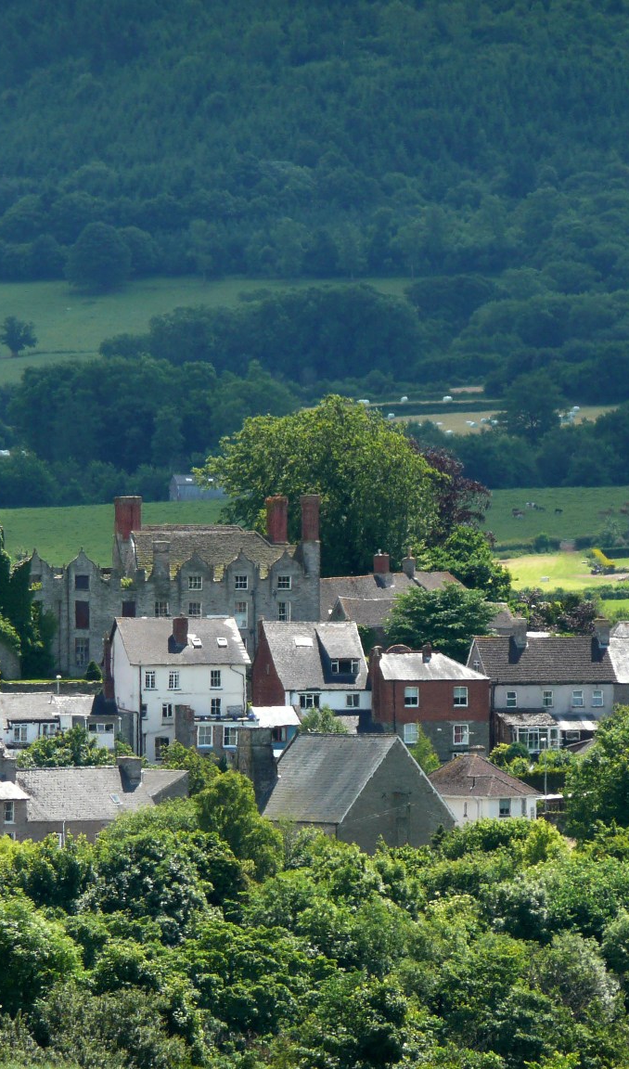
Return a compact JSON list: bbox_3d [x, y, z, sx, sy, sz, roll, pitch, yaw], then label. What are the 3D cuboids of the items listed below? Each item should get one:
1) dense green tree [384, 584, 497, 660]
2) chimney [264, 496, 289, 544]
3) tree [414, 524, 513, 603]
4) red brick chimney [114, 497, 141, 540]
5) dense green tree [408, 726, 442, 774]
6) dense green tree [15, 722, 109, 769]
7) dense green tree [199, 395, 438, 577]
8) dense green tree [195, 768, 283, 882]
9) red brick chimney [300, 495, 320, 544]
[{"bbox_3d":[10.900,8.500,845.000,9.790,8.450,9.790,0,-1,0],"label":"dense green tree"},{"bbox_3d":[-3.660,-1.380,934.000,2.330,4.780,1.700,0,0,0],"label":"chimney"},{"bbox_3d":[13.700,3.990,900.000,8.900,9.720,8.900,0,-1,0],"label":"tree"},{"bbox_3d":[-16.840,-1.530,885.000,2.110,4.070,1.600,0,-1,-13],"label":"red brick chimney"},{"bbox_3d":[9.080,18.310,820.000,3.170,4.660,3.000,0,0,0],"label":"dense green tree"},{"bbox_3d":[-20.750,17.900,810.000,7.920,4.600,6.800,0,0,0],"label":"dense green tree"},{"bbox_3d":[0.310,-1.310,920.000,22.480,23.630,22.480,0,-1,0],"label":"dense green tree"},{"bbox_3d":[-5.410,21.360,700.000,6.280,9.070,6.280,0,-1,0],"label":"dense green tree"},{"bbox_3d":[-0.480,-1.430,930.000,1.900,4.650,1.700,0,0,0],"label":"red brick chimney"}]

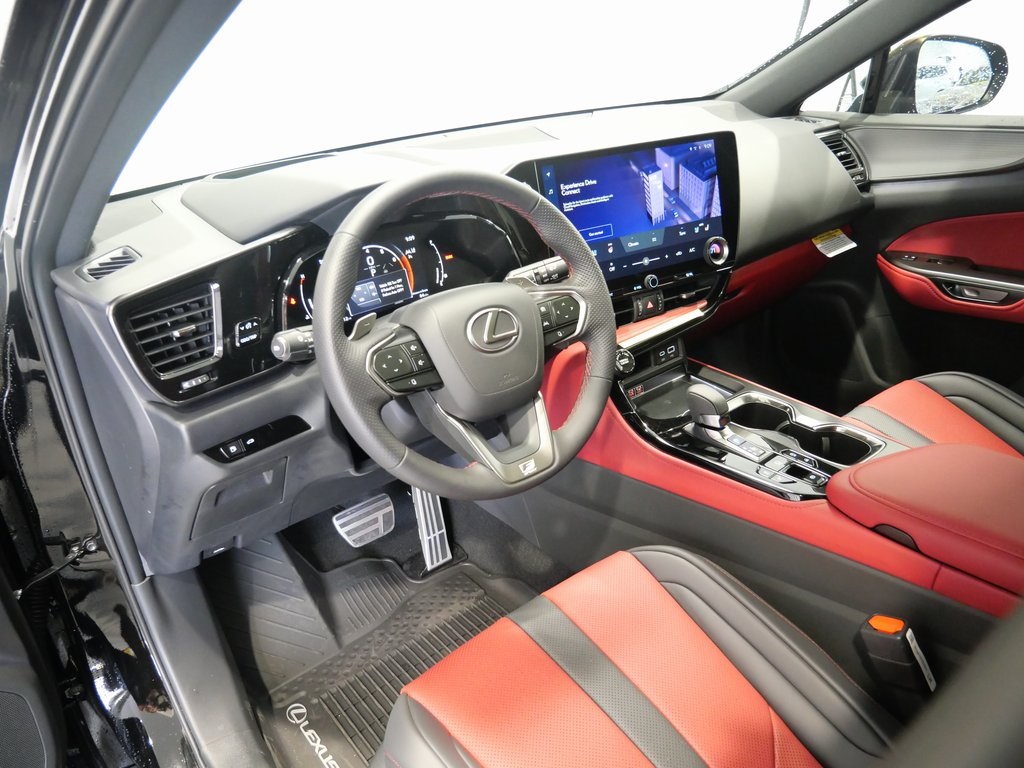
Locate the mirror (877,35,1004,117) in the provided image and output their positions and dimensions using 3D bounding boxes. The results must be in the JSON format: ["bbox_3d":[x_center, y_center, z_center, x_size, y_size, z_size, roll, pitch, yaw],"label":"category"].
[{"bbox_3d":[0.909,-0.653,1.518,0.225,0.158,0.140,-14,27,-18],"label":"mirror"}]

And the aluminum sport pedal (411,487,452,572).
[{"bbox_3d":[-0.165,0.277,1.477,0.058,0.195,0.028,-18,-14,-28],"label":"aluminum sport pedal"}]

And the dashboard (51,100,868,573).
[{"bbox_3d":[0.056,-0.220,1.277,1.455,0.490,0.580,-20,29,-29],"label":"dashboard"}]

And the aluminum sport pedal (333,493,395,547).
[{"bbox_3d":[-0.280,0.266,1.360,0.117,0.073,0.025,-20,-11,-29],"label":"aluminum sport pedal"}]

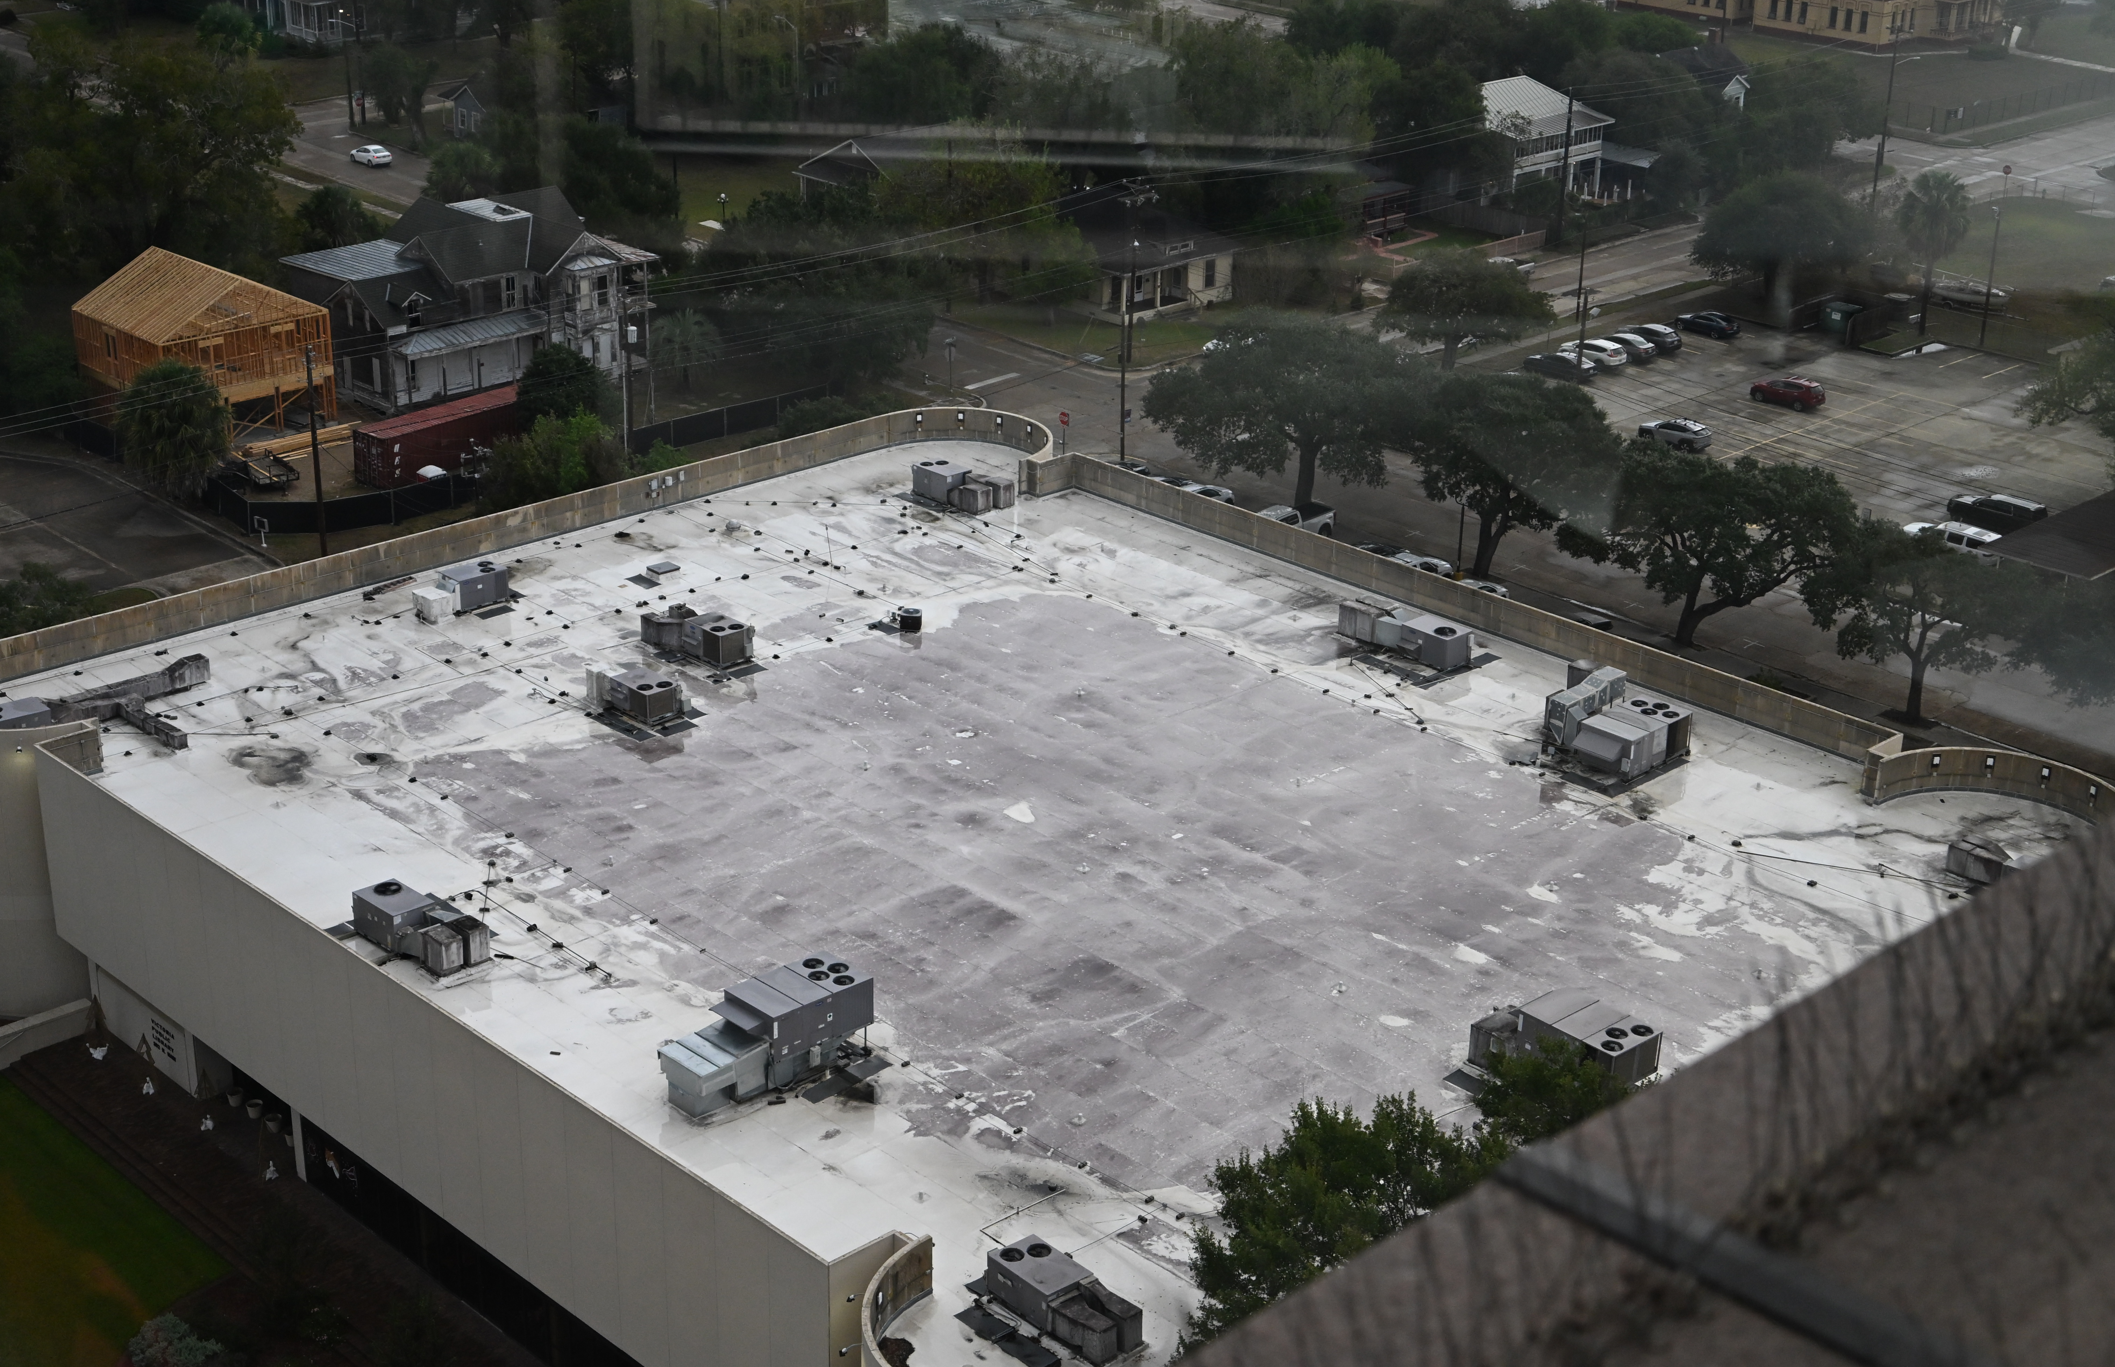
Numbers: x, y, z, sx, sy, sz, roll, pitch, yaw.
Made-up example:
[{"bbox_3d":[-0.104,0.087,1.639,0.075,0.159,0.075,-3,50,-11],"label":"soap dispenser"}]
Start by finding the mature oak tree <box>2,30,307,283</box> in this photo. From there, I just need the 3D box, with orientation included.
[{"bbox_3d":[-60.094,-34.606,195.385,18.500,16.300,17.000,-19,30,-40],"label":"mature oak tree"}]

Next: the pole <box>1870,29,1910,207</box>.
[{"bbox_3d":[65.639,-45.566,232.661,0.600,12.700,2.400,-19,30,-40],"label":"pole"}]

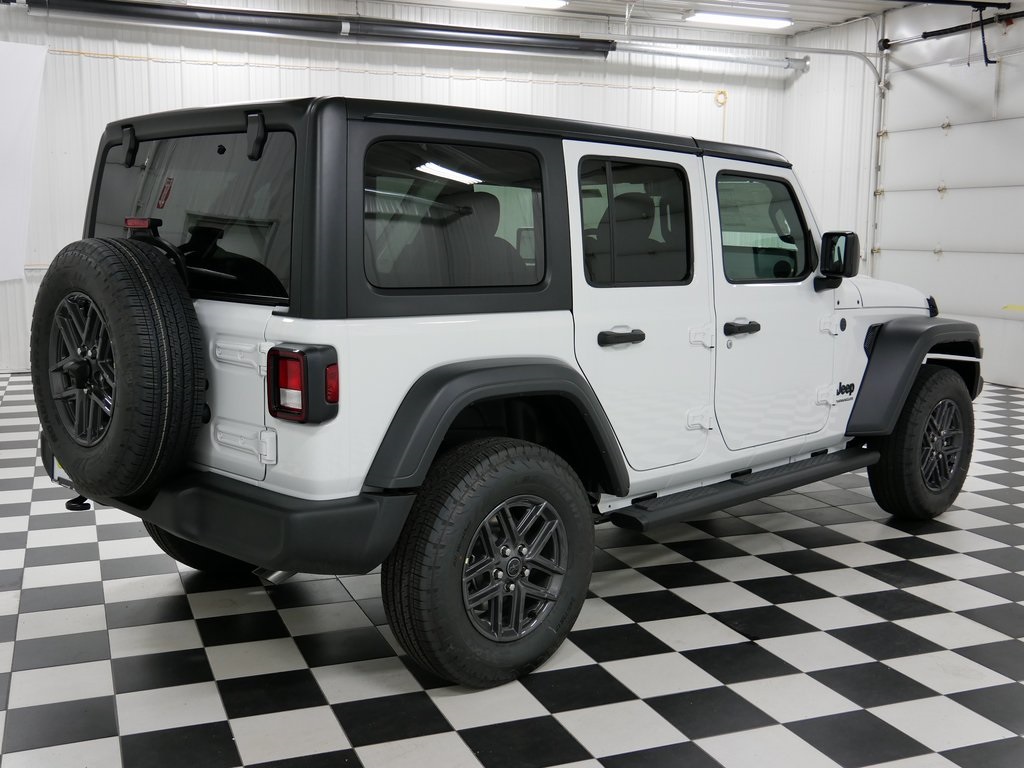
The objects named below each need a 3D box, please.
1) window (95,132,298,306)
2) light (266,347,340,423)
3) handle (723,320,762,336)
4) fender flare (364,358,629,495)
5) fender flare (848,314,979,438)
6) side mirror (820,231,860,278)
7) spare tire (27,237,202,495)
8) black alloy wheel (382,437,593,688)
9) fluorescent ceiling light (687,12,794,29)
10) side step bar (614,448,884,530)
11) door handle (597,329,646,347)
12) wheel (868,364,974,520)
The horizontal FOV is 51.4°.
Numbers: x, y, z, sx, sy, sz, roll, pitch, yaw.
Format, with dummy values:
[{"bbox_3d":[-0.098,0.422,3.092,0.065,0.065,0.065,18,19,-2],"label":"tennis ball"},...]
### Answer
[{"bbox_3d":[-1.073,-0.537,3.455,0.040,0.513,1.316,7,1,-45],"label":"window"},{"bbox_3d":[-0.596,-0.001,3.049,0.124,0.220,0.193,-8,12,-44],"label":"light"},{"bbox_3d":[0.929,-0.222,4.283,0.247,0.061,0.044,-8,12,-44],"label":"handle"},{"bbox_3d":[-0.024,0.183,3.377,1.010,0.497,0.160,-8,12,-44],"label":"fender flare"},{"bbox_3d":[2.007,-0.066,5.345,1.129,0.533,0.294,-8,12,-44],"label":"fender flare"},{"bbox_3d":[1.401,-0.556,4.564,0.110,0.198,0.167,-6,11,-38],"label":"side mirror"},{"bbox_3d":[-1.243,-0.052,3.337,0.238,0.810,0.787,-8,12,-44],"label":"spare tire"},{"bbox_3d":[-0.057,0.571,3.485,0.792,0.802,0.245,-8,12,-44],"label":"black alloy wheel"},{"bbox_3d":[2.512,-4.021,11.812,1.230,0.091,0.272,-3,9,-21],"label":"fluorescent ceiling light"},{"bbox_3d":[1.037,0.417,4.426,1.738,0.071,0.153,-8,12,-44],"label":"side step bar"},{"bbox_3d":[0.389,-0.162,3.782,0.251,0.063,0.044,-8,12,-44],"label":"door handle"},{"bbox_3d":[2.124,0.294,5.497,0.792,0.802,0.245,-8,12,-44],"label":"wheel"}]

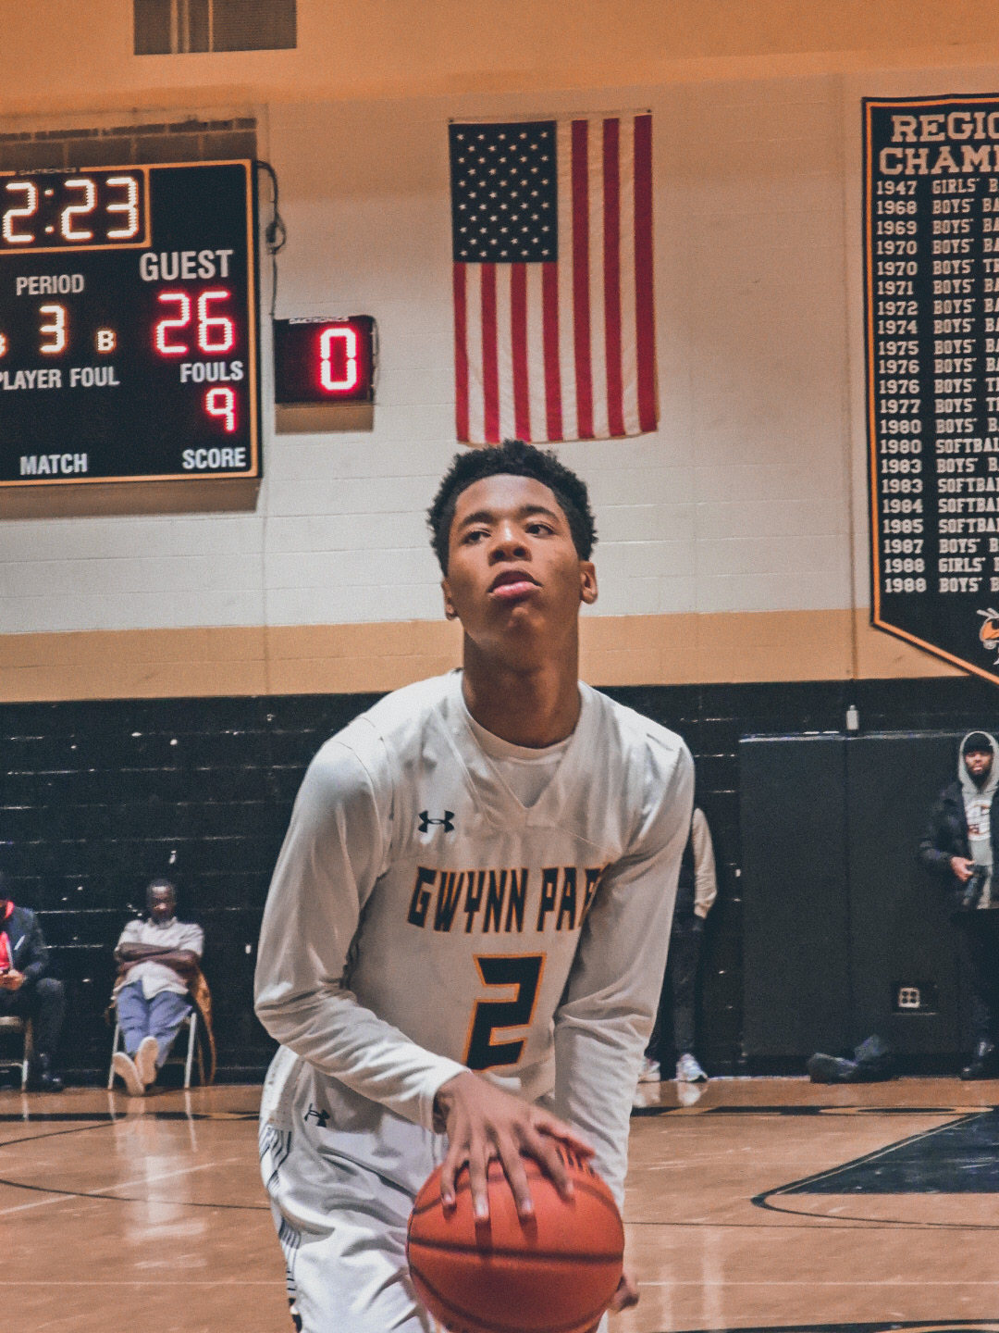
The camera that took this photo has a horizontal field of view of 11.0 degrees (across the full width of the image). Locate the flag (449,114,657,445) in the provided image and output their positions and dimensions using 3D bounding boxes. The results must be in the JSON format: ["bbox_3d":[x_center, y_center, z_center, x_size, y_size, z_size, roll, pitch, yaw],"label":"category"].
[{"bbox_3d":[0.309,-2.217,29.706,1.190,1.870,0.050,-2,-2,13],"label":"flag"}]

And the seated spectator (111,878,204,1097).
[{"bbox_3d":[-1.952,1.790,29.300,0.520,1.200,1.050,-1,-2,8],"label":"seated spectator"}]

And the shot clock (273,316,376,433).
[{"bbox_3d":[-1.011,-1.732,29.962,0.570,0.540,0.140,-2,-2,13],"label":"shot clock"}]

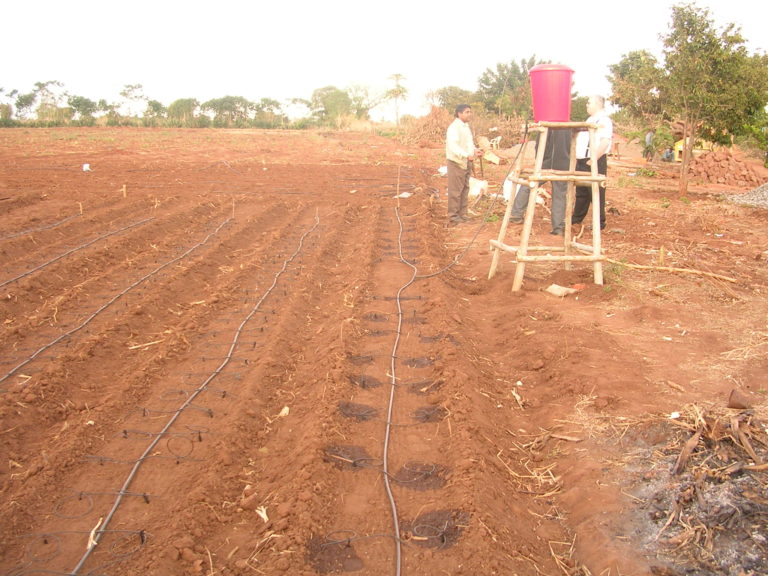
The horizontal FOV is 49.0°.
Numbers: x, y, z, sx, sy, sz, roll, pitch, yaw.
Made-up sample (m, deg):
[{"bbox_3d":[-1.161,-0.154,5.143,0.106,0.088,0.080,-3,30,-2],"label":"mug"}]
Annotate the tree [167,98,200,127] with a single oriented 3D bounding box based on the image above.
[{"bbox_3d":[-17.230,-15.040,72.460,2.920,2.440,2.630,0,12,0],"label":"tree"}]

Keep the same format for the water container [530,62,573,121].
[{"bbox_3d":[1.495,-1.724,7.485,0.400,0.500,0.400,0,12,0],"label":"water container"}]

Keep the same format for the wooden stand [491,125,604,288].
[{"bbox_3d":[1.475,-0.765,7.712,0.890,1.460,0.770,-3,13,-15],"label":"wooden stand"}]

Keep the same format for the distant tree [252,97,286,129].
[{"bbox_3d":[-10.062,-15.201,73.446,2.788,2.613,2.788,0,12,0],"label":"distant tree"}]

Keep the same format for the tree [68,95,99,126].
[{"bbox_3d":[-25.810,-15.200,72.420,2.580,2.770,2.320,0,12,0],"label":"tree"}]

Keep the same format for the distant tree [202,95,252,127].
[{"bbox_3d":[-13.440,-15.200,72.420,4.290,2.770,3.870,0,12,0],"label":"distant tree"}]

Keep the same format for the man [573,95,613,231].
[{"bbox_3d":[2.741,-1.636,11.069,0.520,1.750,0.540,-3,12,-15],"label":"man"}]

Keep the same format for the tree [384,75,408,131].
[{"bbox_3d":[0.960,-14.240,64.450,1.830,4.030,1.650,0,12,0],"label":"tree"}]

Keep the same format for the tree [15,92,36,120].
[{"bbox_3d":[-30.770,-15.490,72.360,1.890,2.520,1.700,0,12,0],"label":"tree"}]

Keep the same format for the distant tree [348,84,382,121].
[{"bbox_3d":[-1.608,-15.909,73.293,2.956,3.564,2.956,0,12,0],"label":"distant tree"}]

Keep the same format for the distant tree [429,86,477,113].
[{"bbox_3d":[5.399,-14.424,66.453,3.783,2.916,3.783,0,12,0],"label":"distant tree"}]

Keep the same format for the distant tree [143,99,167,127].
[{"bbox_3d":[-19.990,-15.243,73.437,2.090,2.526,2.090,0,12,0],"label":"distant tree"}]

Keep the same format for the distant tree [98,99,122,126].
[{"bbox_3d":[-23.510,-15.040,72.460,2.060,2.440,1.860,0,12,0],"label":"distant tree"}]

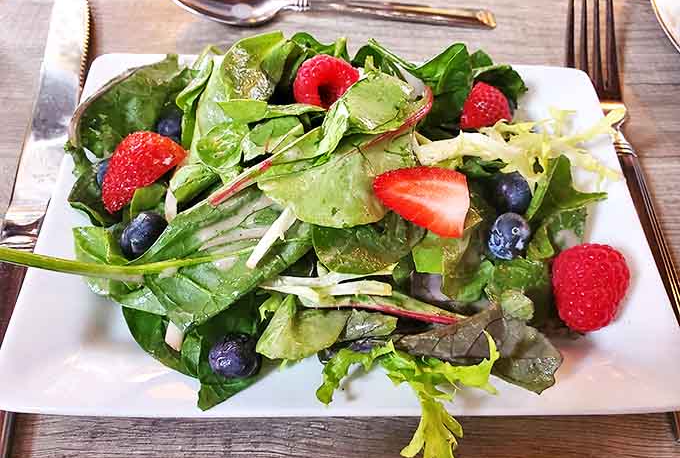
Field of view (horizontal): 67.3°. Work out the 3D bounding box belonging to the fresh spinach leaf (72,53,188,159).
[{"bbox_3d":[-0.096,-0.056,0.234,0.052,0.020,0.044,0,61,0],"label":"fresh spinach leaf"}]

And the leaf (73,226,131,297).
[{"bbox_3d":[-0.082,0.010,0.180,0.019,0.007,0.039,-33,61,-5],"label":"leaf"}]

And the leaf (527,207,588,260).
[{"bbox_3d":[0.089,0.002,0.209,0.025,0.011,0.020,0,61,0],"label":"leaf"}]

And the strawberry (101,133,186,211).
[{"bbox_3d":[-0.081,-0.024,0.211,0.037,0.017,0.027,-34,50,-5],"label":"strawberry"}]

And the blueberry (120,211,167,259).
[{"bbox_3d":[-0.067,0.002,0.174,0.015,0.014,0.015,0,57,0],"label":"blueberry"}]

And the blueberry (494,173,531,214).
[{"bbox_3d":[0.071,-0.015,0.210,0.016,0.016,0.016,0,61,0],"label":"blueberry"}]

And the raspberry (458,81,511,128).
[{"bbox_3d":[0.066,-0.056,0.232,0.025,0.026,0.025,0,61,0],"label":"raspberry"}]

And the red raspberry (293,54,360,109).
[{"bbox_3d":[-0.005,-0.055,0.194,0.025,0.025,0.021,0,30,0],"label":"red raspberry"}]

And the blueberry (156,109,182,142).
[{"bbox_3d":[-0.078,-0.047,0.234,0.016,0.015,0.016,0,61,0],"label":"blueberry"}]

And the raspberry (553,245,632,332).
[{"bbox_3d":[0.094,0.022,0.191,0.027,0.027,0.033,0,61,0],"label":"raspberry"}]

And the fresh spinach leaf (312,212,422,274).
[{"bbox_3d":[0.009,0.003,0.169,0.037,0.008,0.025,1,68,0],"label":"fresh spinach leaf"}]

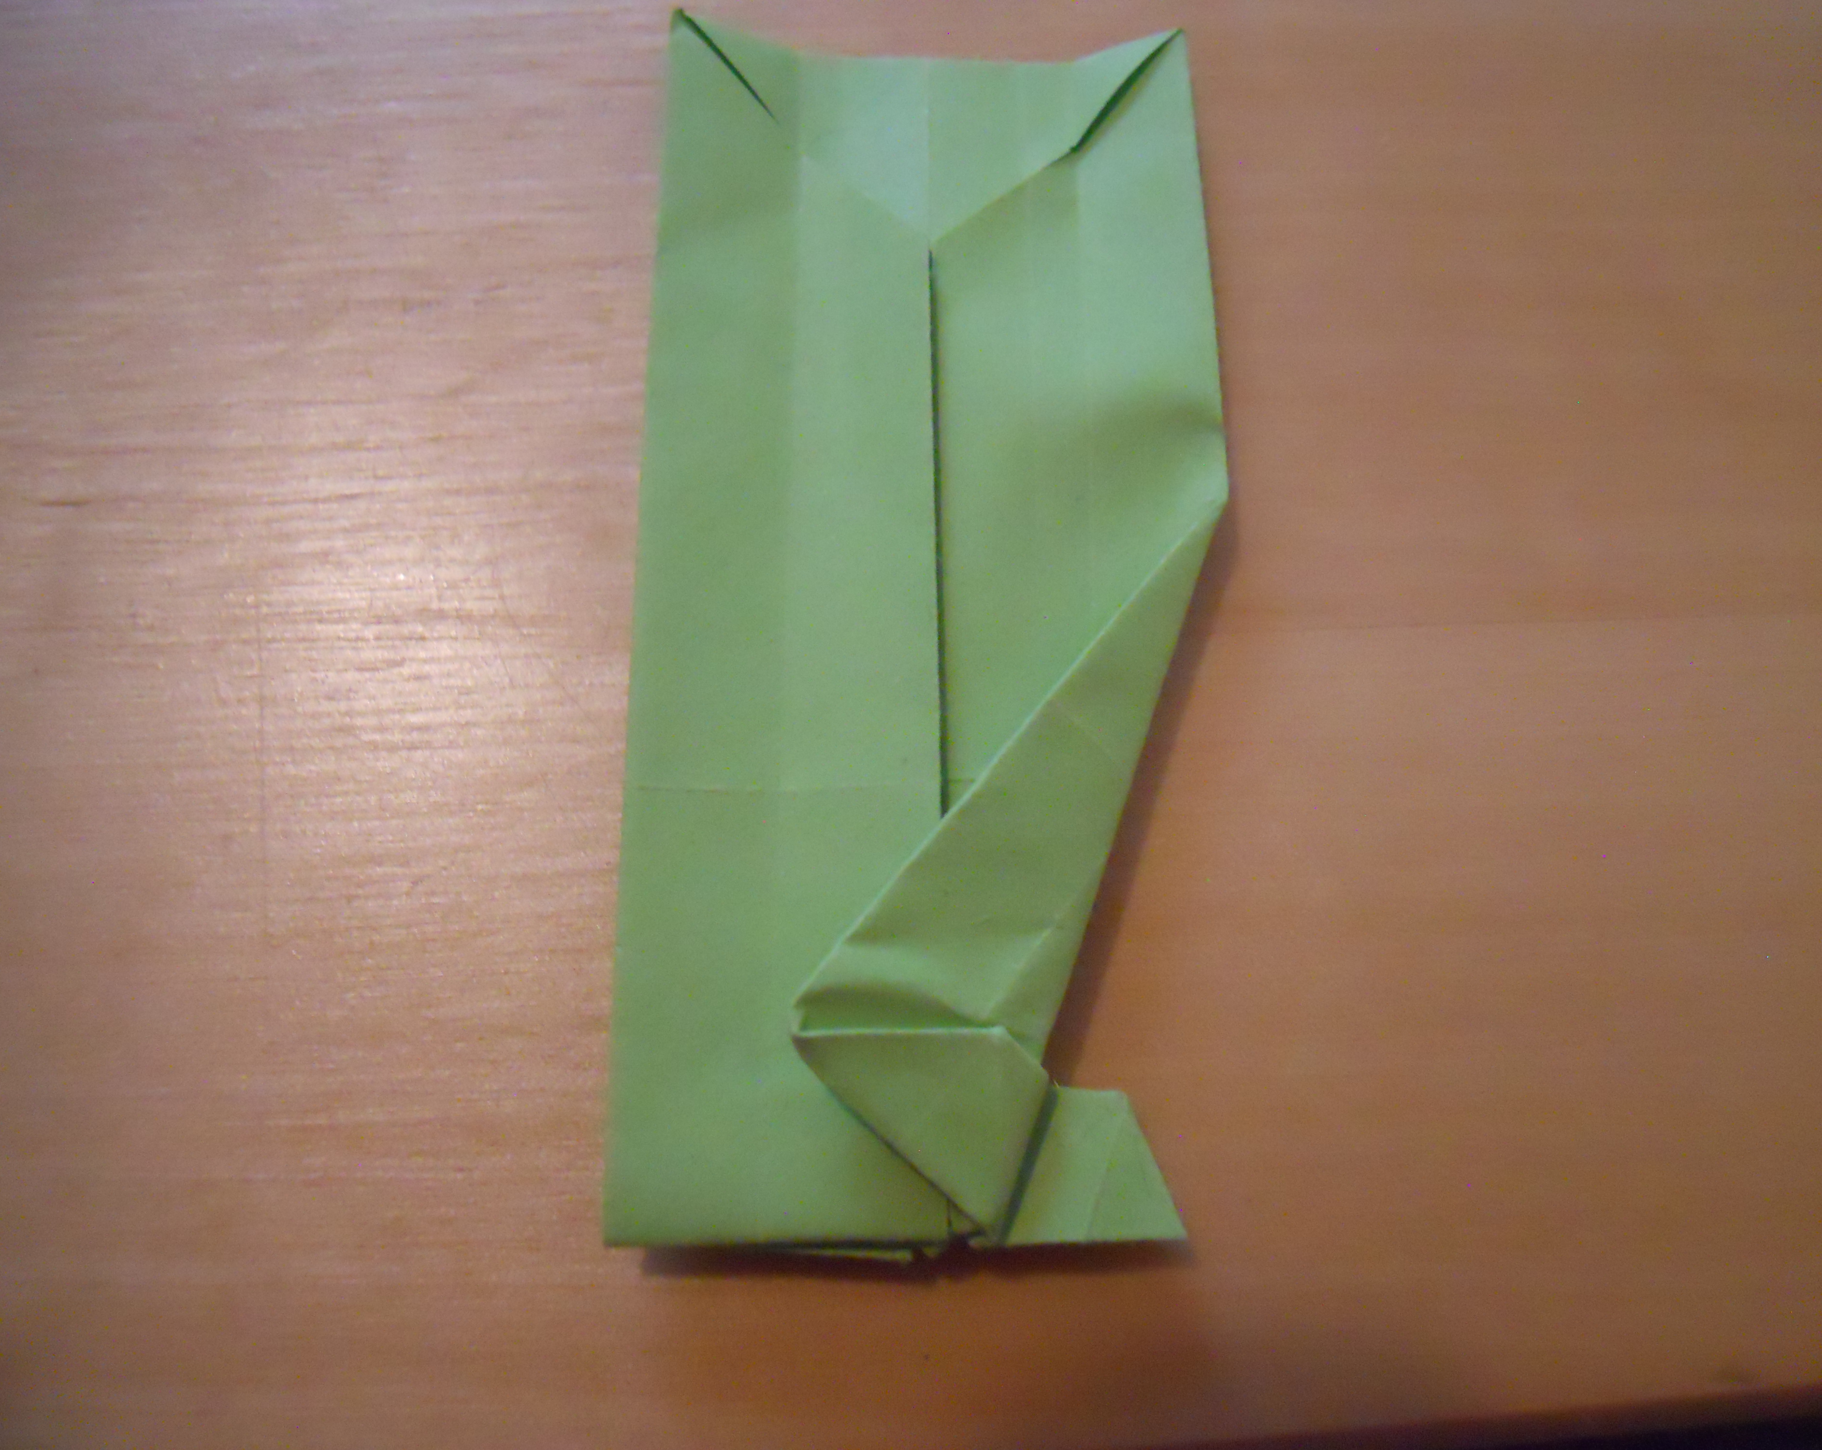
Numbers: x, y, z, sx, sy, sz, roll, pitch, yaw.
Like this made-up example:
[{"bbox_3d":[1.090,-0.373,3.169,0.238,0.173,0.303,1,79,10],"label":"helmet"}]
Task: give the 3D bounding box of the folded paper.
[{"bbox_3d":[0.005,-0.028,0.279,0.107,0.012,0.226,-1,71,0],"label":"folded paper"}]

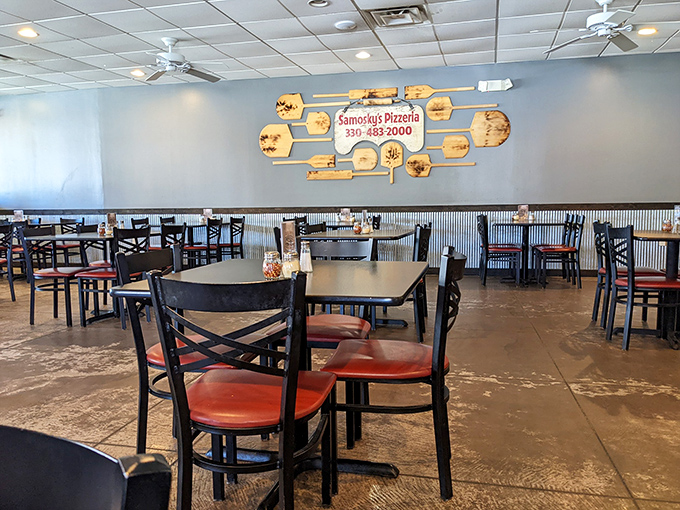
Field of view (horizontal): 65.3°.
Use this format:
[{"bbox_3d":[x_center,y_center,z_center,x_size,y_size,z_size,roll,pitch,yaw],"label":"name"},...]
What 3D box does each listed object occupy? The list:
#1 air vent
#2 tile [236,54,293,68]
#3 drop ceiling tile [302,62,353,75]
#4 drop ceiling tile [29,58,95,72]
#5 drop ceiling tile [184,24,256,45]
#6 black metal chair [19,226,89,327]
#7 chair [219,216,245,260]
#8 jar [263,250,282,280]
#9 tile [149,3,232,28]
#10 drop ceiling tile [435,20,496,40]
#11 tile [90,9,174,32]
[{"bbox_3d":[0.562,-2.279,5.046,0.600,0.050,0.600,1,6,14],"label":"air vent"},{"bbox_3d":[-0.905,-2.420,6.654,0.603,0.020,0.603,1,7,14],"label":"tile"},{"bbox_3d":[-0.174,-2.477,7.057,0.603,0.020,0.535,1,7,14],"label":"drop ceiling tile"},{"bbox_3d":[-3.418,-2.383,6.662,0.603,0.020,0.603,1,7,14],"label":"drop ceiling tile"},{"bbox_3d":[-1.202,-2.280,5.480,0.603,0.020,0.603,1,7,14],"label":"drop ceiling tile"},{"bbox_3d":[-2.409,0.165,4.596,0.465,0.834,0.420,1,6,11],"label":"black metal chair"},{"bbox_3d":[-1.637,-0.130,7.497,0.450,0.845,0.430,1,7,14],"label":"chair"},{"bbox_3d":[-0.228,0.035,1.778,0.064,0.093,0.064,-1,6,0],"label":"jar"},{"bbox_3d":[-1.358,-2.223,4.907,0.600,0.020,0.600,1,6,14],"label":"tile"},{"bbox_3d":[1.311,-2.317,5.471,0.603,0.020,0.603,1,7,14],"label":"drop ceiling tile"},{"bbox_3d":[-1.942,-2.218,5.042,0.603,0.020,0.603,1,7,14],"label":"tile"}]

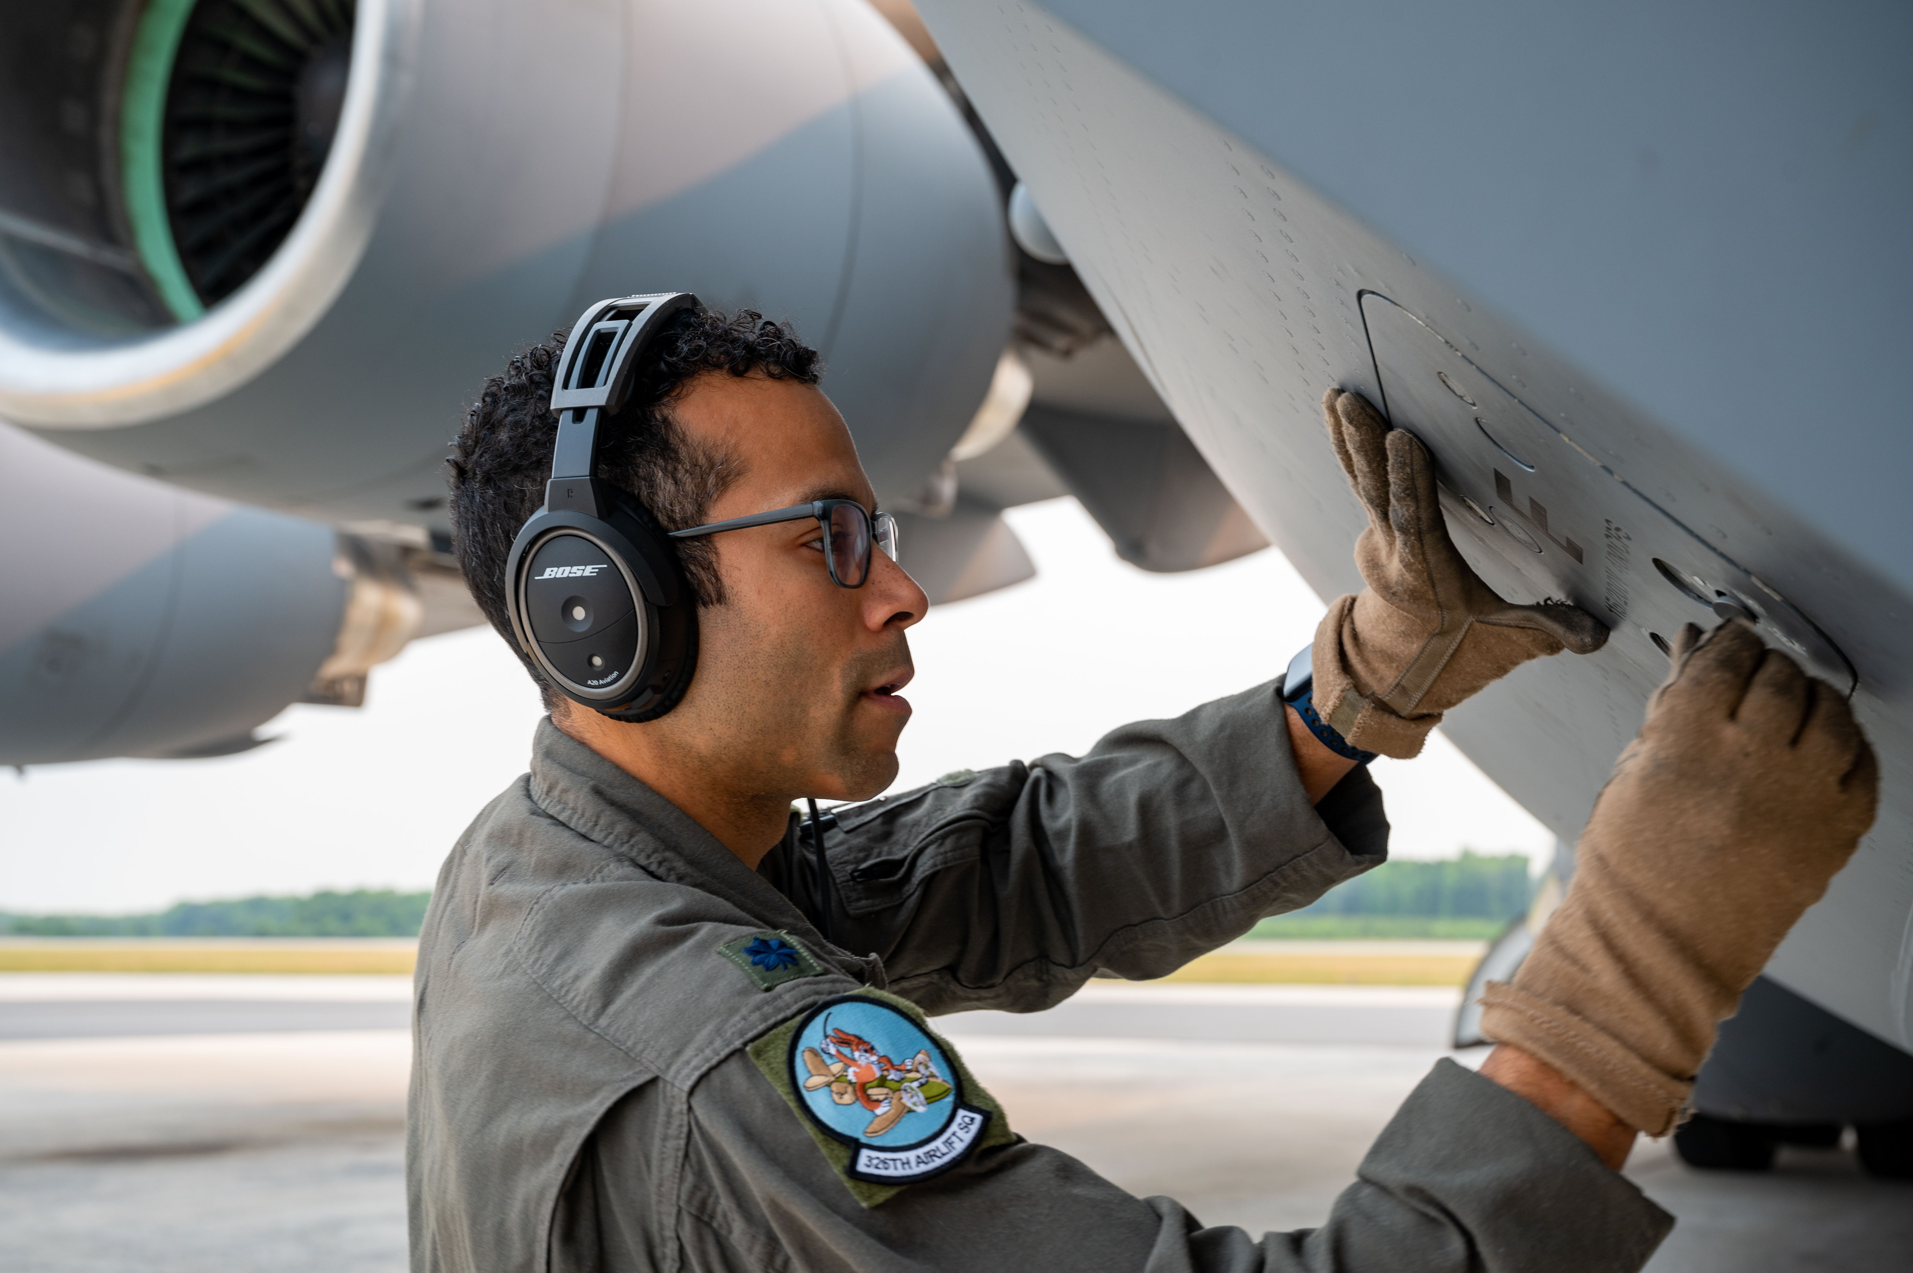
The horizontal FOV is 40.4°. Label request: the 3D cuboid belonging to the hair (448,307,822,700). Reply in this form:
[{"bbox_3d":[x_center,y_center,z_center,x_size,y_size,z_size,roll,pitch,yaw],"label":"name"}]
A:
[{"bbox_3d":[-0.159,-0.065,1.300,0.197,0.195,0.172,-8,-9,17],"label":"hair"}]

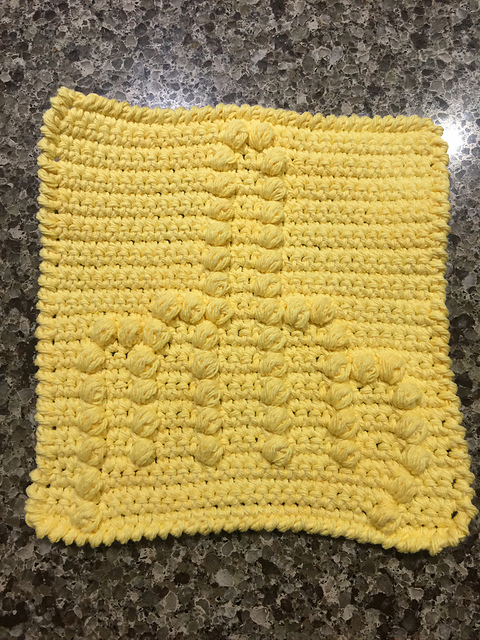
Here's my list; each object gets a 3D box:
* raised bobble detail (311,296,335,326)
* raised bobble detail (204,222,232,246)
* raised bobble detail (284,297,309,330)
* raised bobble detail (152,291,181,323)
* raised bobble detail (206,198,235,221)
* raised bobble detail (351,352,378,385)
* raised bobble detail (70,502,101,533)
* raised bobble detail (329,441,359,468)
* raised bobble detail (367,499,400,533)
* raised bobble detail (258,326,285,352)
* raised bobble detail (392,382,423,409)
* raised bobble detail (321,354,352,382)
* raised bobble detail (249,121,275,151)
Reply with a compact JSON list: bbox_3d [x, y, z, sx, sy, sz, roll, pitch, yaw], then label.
[{"bbox_3d":[0.046,-0.005,0.296,0.014,0.010,0.016,0,78,0],"label":"raised bobble detail"},{"bbox_3d":[-0.012,-0.050,0.308,0.016,0.009,0.015,0,81,0],"label":"raised bobble detail"},{"bbox_3d":[0.031,-0.004,0.294,0.013,0.008,0.016,0,81,0],"label":"raised bobble detail"},{"bbox_3d":[-0.040,-0.007,0.292,0.015,0.009,0.017,0,78,0],"label":"raised bobble detail"},{"bbox_3d":[-0.011,-0.062,0.303,0.015,0.009,0.012,0,78,0],"label":"raised bobble detail"},{"bbox_3d":[0.069,0.027,0.296,0.016,0.009,0.017,0,81,0],"label":"raised bobble detail"},{"bbox_3d":[-0.077,0.099,0.269,0.015,0.009,0.015,0,78,0],"label":"raised bobble detail"},{"bbox_3d":[0.053,0.070,0.275,0.015,0.009,0.013,0,78,0],"label":"raised bobble detail"},{"bbox_3d":[0.072,0.098,0.269,0.016,0.009,0.017,0,78,0],"label":"raised bobble detail"},{"bbox_3d":[0.018,0.011,0.298,0.014,0.009,0.014,0,81,0],"label":"raised bobble detail"},{"bbox_3d":[0.088,0.040,0.281,0.015,0.009,0.014,0,81,0],"label":"raised bobble detail"},{"bbox_3d":[0.050,0.025,0.283,0.015,0.009,0.015,0,81,0],"label":"raised bobble detail"},{"bbox_3d":[0.013,-0.109,0.317,0.015,0.010,0.017,0,78,0],"label":"raised bobble detail"}]

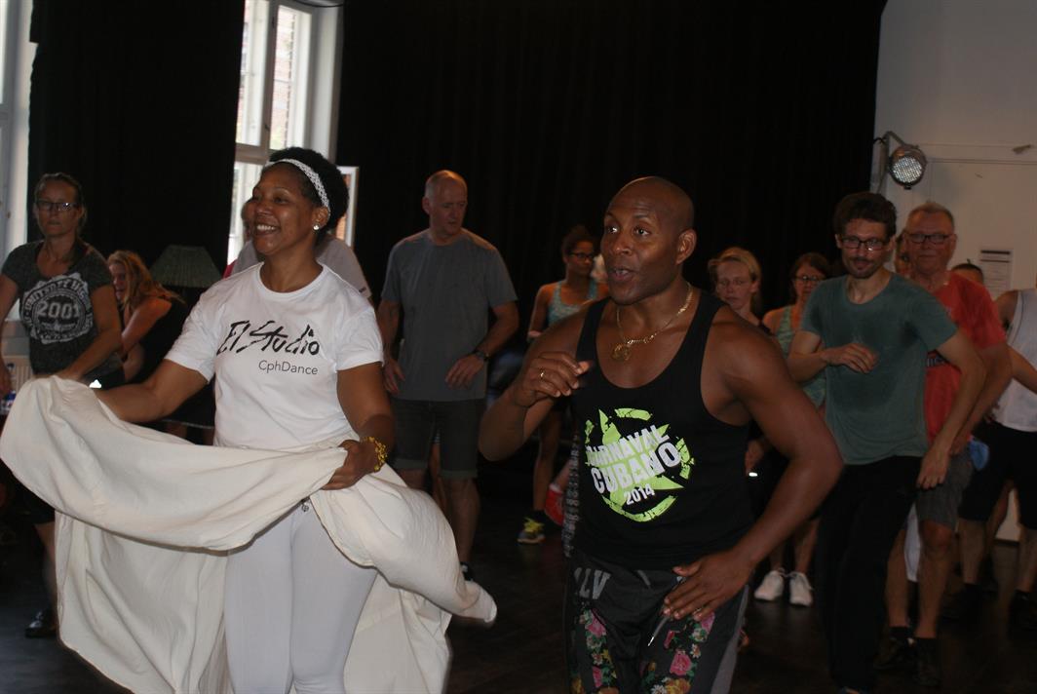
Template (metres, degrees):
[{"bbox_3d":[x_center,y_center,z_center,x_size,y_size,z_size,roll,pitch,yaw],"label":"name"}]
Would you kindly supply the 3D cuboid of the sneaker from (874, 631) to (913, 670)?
[{"bbox_3d":[1.402,1.132,4.530,0.110,0.115,0.290,5,3,35],"label":"sneaker"}]

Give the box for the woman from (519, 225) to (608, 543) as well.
[{"bbox_3d":[0.261,0.219,6.300,0.500,1.640,0.450,4,3,0],"label":"woman"}]

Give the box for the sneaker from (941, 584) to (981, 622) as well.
[{"bbox_3d":[1.938,1.128,5.300,0.110,0.120,0.290,5,3,33],"label":"sneaker"}]

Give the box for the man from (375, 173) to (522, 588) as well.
[{"bbox_3d":[-0.304,0.157,5.220,0.600,1.800,0.420,4,3,0],"label":"man"}]

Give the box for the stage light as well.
[{"bbox_3d":[2.211,-1.067,7.000,0.290,0.360,0.300,4,18,21],"label":"stage light"}]

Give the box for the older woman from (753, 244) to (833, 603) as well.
[{"bbox_3d":[1.255,0.336,5.500,0.500,1.600,0.380,4,3,9],"label":"older woman"}]

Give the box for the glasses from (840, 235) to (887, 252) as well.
[{"bbox_3d":[1.155,-0.349,4.050,0.143,0.046,0.140,5,13,22],"label":"glasses"}]

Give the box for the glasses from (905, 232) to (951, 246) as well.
[{"bbox_3d":[1.470,-0.389,4.340,0.145,0.045,0.140,5,6,24],"label":"glasses"}]

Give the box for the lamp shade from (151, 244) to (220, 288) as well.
[{"bbox_3d":[-1.924,-0.465,7.000,0.430,0.245,0.430,3,3,-15],"label":"lamp shade"}]

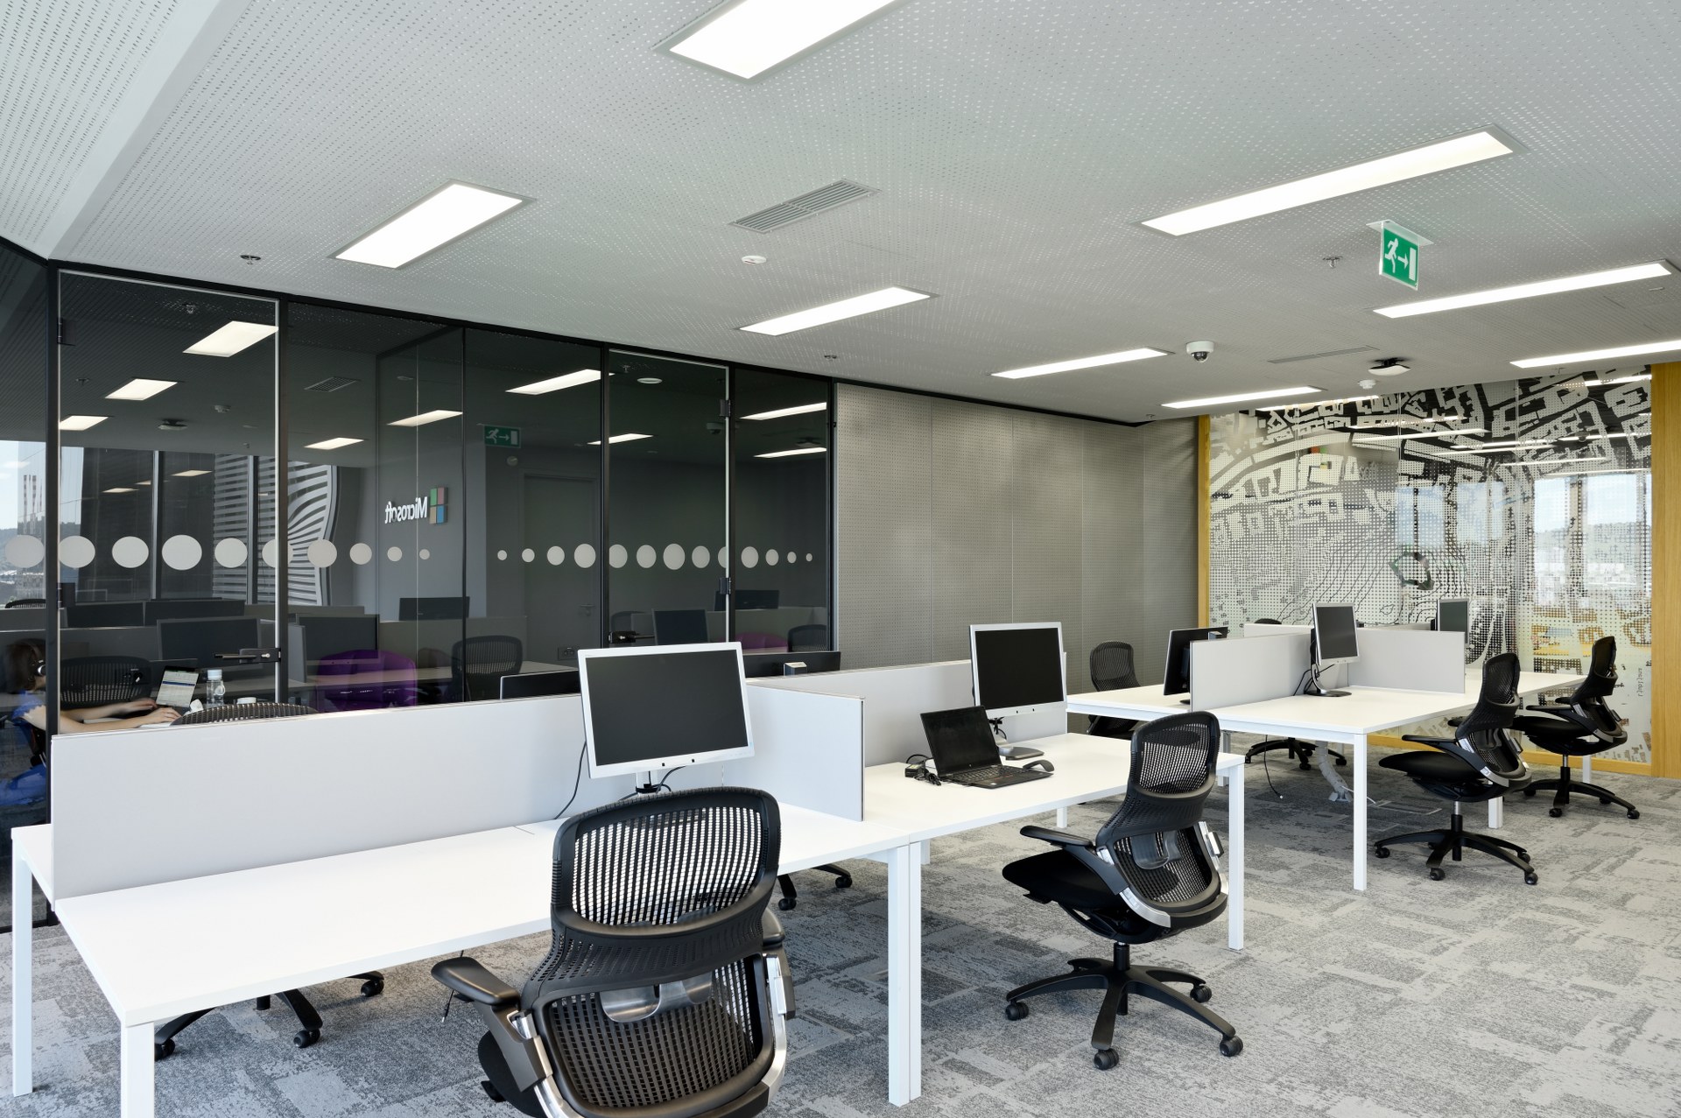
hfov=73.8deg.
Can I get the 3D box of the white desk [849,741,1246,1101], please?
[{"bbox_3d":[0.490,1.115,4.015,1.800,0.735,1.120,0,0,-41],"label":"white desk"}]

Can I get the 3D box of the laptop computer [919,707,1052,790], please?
[{"bbox_3d":[0.508,0.642,3.885,0.335,0.215,0.320,0,0,-41],"label":"laptop computer"}]

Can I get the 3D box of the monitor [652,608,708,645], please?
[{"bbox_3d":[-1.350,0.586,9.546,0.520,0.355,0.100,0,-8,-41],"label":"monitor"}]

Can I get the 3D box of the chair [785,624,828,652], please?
[{"bbox_3d":[-0.338,1.015,9.410,0.660,1.010,0.640,0,0,-26],"label":"chair"}]

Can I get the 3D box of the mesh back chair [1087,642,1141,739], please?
[{"bbox_3d":[1.840,0.990,6.780,0.700,1.000,0.700,0,0,-41],"label":"mesh back chair"}]

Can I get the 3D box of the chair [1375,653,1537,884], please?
[{"bbox_3d":[2.993,0.981,5.428,0.670,1.040,0.660,0,0,-38],"label":"chair"}]

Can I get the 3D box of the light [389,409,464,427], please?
[{"bbox_3d":[-3.512,-1.214,9.540,0.260,0.050,1.180,0,0,-41],"label":"light"}]

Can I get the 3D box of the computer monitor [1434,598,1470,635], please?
[{"bbox_3d":[4.190,0.518,7.650,0.410,0.480,0.220,0,0,-33],"label":"computer monitor"}]

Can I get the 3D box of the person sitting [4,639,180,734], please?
[{"bbox_3d":[-3.490,0.925,5.130,0.800,1.120,0.500,0,0,-45],"label":"person sitting"}]

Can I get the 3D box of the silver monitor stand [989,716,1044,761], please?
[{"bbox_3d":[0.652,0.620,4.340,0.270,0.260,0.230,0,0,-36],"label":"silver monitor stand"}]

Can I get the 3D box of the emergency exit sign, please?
[{"bbox_3d":[2.137,-1.142,4.262,0.430,0.190,0.070,0,0,-41],"label":"emergency exit sign"}]

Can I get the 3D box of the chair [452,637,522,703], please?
[{"bbox_3d":[-2.394,1.001,7.434,0.660,1.020,0.640,0,0,-31],"label":"chair"}]

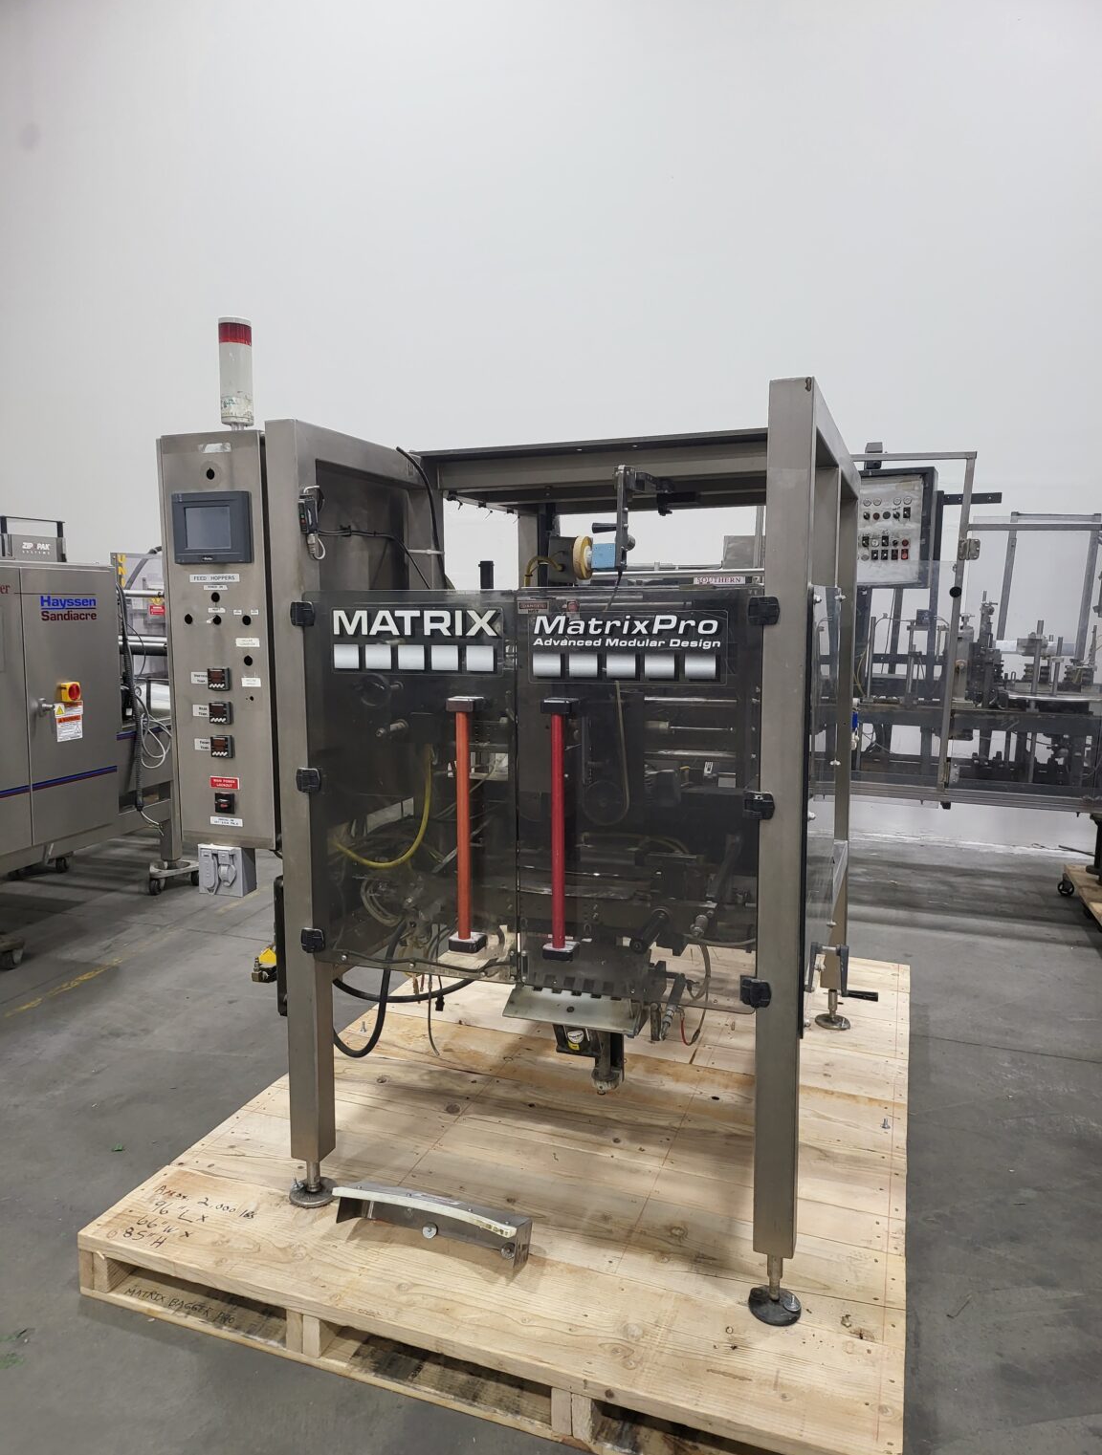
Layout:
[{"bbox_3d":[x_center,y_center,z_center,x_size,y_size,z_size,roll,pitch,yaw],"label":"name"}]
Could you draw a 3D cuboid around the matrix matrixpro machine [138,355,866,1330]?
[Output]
[{"bbox_3d":[0.068,0.150,2.823,1.447,1.799,1.527,2,7,20],"label":"matrix matrixpro machine"}]

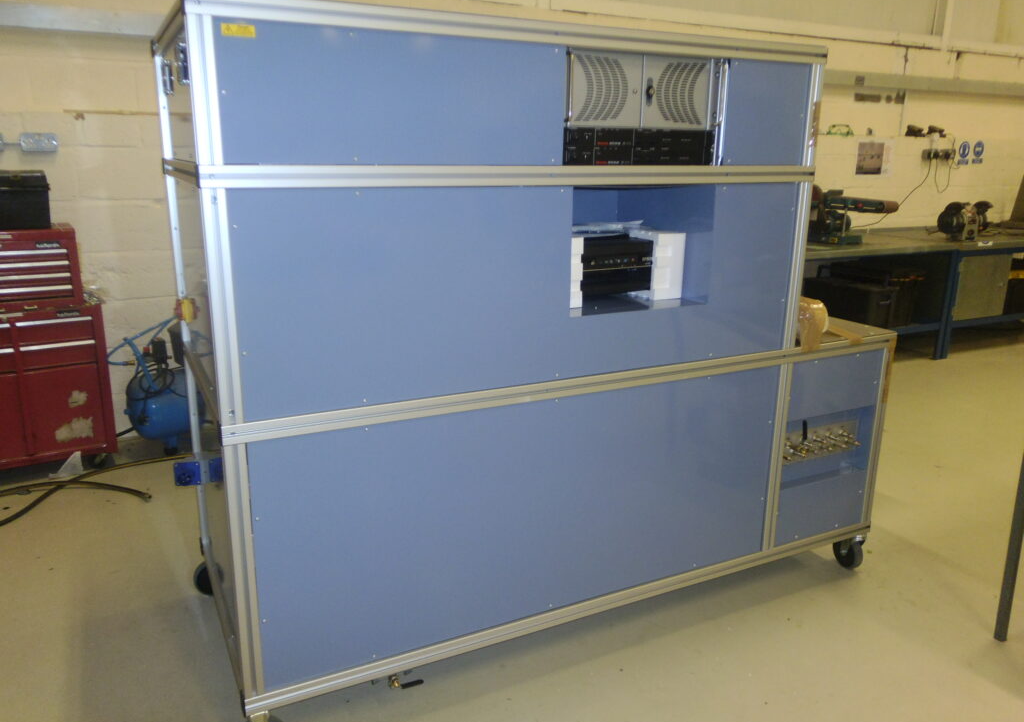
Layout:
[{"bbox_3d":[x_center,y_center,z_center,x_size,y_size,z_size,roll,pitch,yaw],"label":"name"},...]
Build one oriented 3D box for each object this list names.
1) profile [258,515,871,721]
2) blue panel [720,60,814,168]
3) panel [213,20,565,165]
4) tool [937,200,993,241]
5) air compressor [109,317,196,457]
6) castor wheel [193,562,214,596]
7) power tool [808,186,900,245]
[{"bbox_3d":[0.325,0.702,2.308,2.161,0.045,0.045,-6,17,-27],"label":"profile"},{"bbox_3d":[0.696,-0.675,2.107,0.305,0.269,0.015,-7,17,-27],"label":"blue panel"},{"bbox_3d":[-0.221,-0.558,1.647,0.773,0.270,0.015,-7,17,-27],"label":"panel"},{"bbox_3d":[3.402,-1.049,5.776,0.370,0.275,0.210,-1,15,-7],"label":"tool"},{"bbox_3d":[-1.733,0.113,3.829,0.420,0.640,0.350,-7,17,-27],"label":"air compressor"},{"bbox_3d":[-1.007,0.724,2.560,0.125,0.125,0.042,-11,19,-37],"label":"castor wheel"},{"bbox_3d":[2.318,-1.013,5.389,0.390,0.380,0.640,-7,17,-27],"label":"power tool"}]

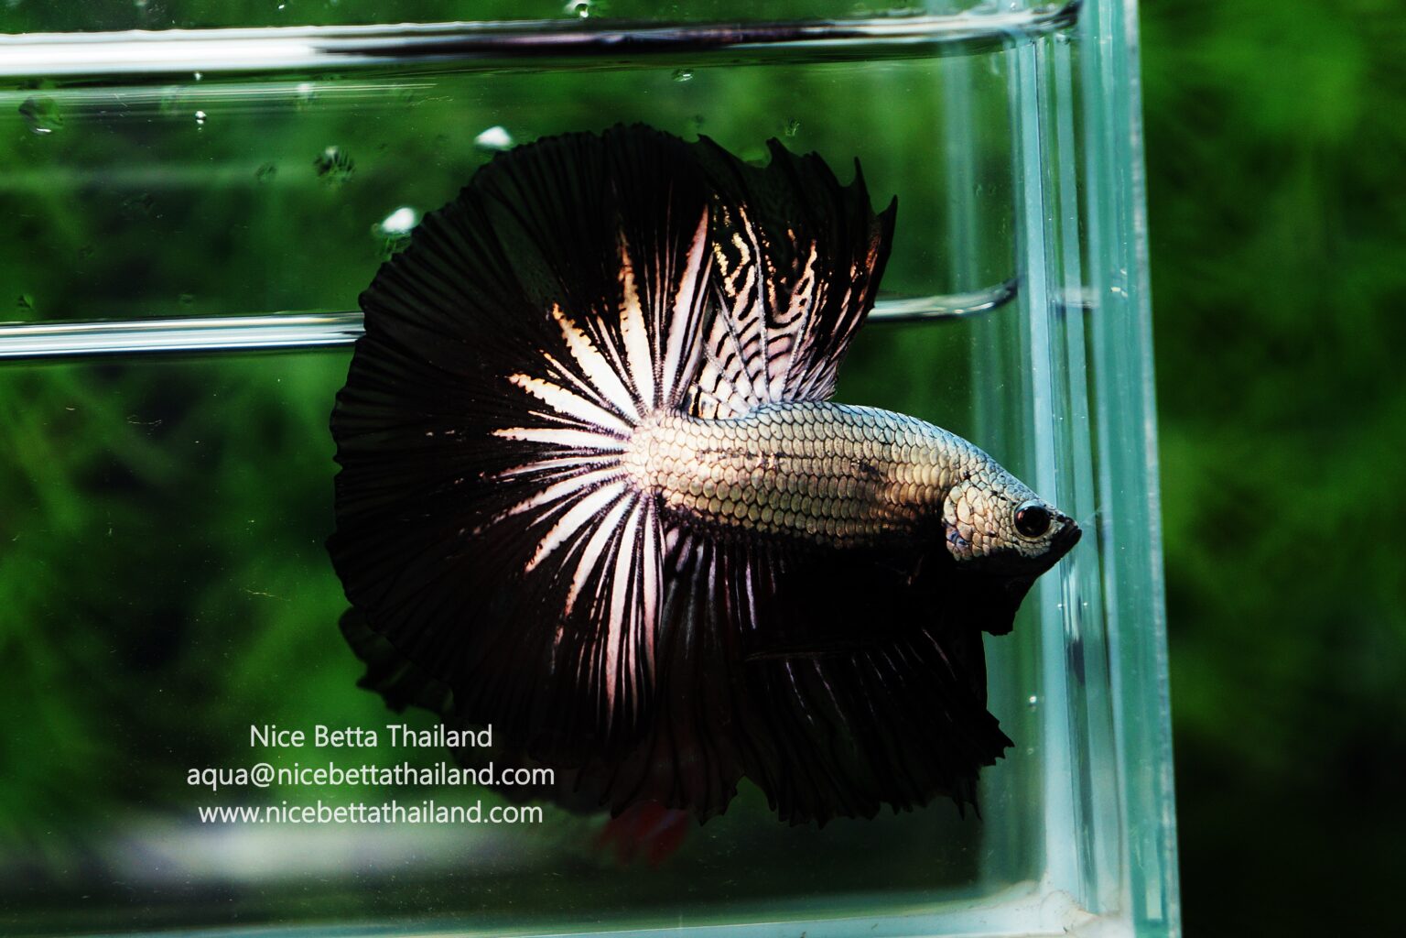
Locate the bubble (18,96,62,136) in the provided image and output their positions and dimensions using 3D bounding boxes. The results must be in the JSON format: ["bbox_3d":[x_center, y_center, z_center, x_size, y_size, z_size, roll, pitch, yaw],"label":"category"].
[{"bbox_3d":[-0.063,-0.034,0.305,0.004,0.004,0.004,-2,-6,0],"label":"bubble"}]

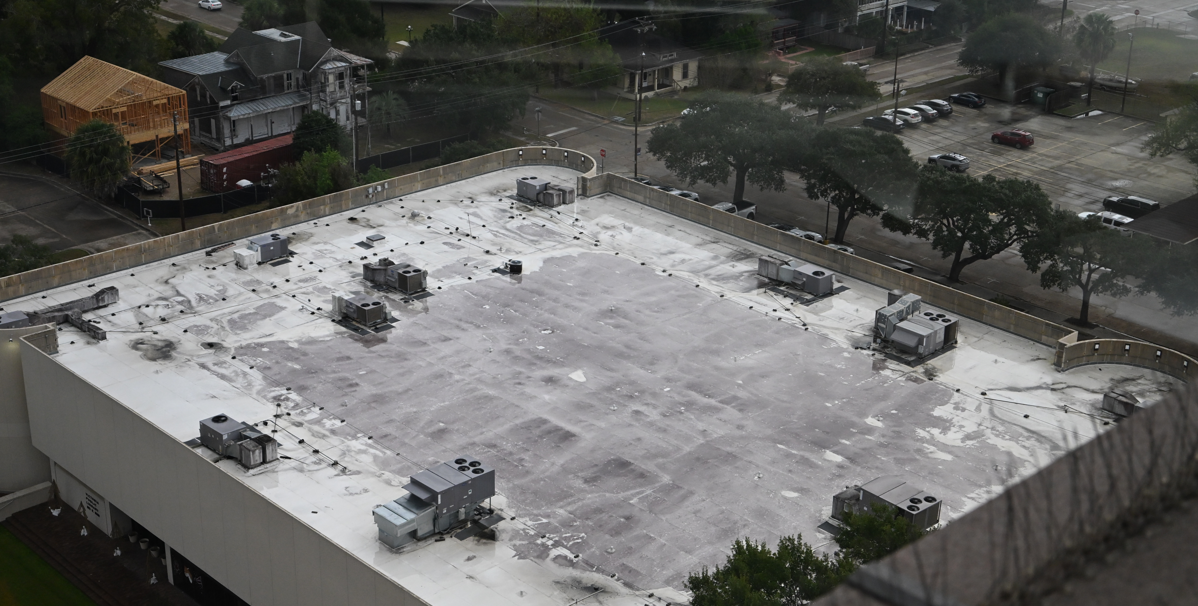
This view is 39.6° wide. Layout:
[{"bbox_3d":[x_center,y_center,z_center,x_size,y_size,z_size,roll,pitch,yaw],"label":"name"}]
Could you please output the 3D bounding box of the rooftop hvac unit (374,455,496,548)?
[{"bbox_3d":[-8.138,9.836,82.407,5.950,2.320,2.280,-19,30,-40],"label":"rooftop hvac unit"}]

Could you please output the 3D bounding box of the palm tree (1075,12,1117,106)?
[{"bbox_3d":[57.428,-28.173,193.317,4.800,10.800,4.700,-19,30,-40],"label":"palm tree"}]

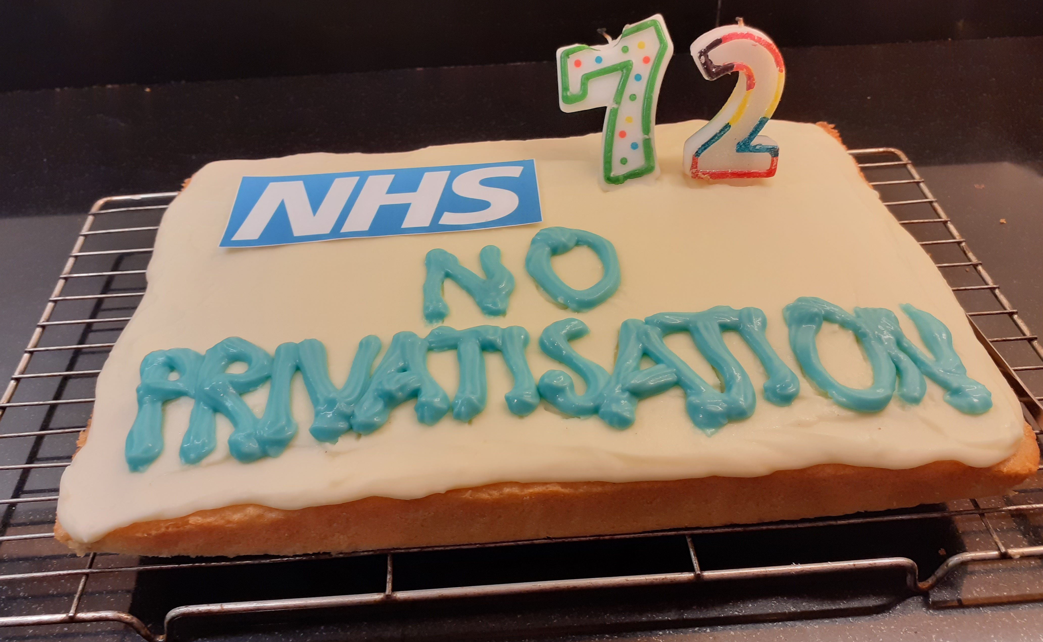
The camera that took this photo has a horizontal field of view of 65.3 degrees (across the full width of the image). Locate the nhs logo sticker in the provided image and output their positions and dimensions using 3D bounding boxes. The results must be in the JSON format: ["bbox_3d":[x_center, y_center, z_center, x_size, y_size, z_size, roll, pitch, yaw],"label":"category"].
[{"bbox_3d":[-0.067,-0.060,0.400,0.150,0.003,0.055,-4,44,-1],"label":"nhs logo sticker"}]

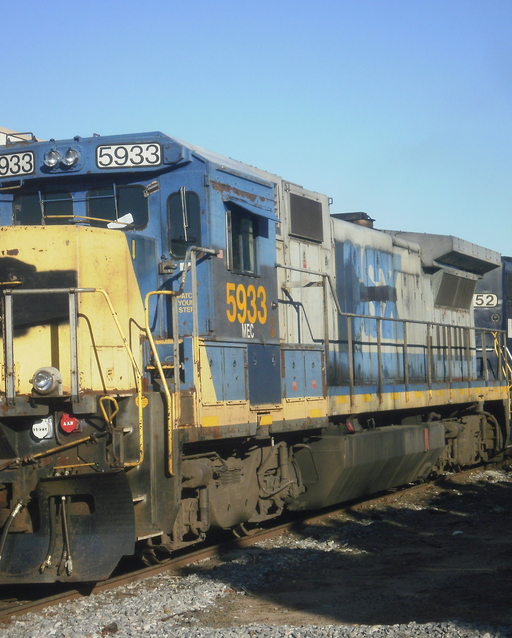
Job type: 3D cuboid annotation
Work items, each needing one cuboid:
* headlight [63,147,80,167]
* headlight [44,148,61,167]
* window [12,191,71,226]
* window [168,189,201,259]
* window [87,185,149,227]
[{"bbox_3d":[-1.938,-1.700,16.597,0.185,0.185,0.110,-2,-3,19],"label":"headlight"},{"bbox_3d":[-2.141,-1.691,16.669,0.185,0.185,0.110,-2,-3,19],"label":"headlight"},{"bbox_3d":[-2.316,-1.137,17.117,0.720,0.470,0.070,-2,-3,19],"label":"window"},{"bbox_3d":[-0.751,-0.979,16.556,0.410,0.740,0.070,-2,-3,19],"label":"window"},{"bbox_3d":[-1.478,-1.163,16.820,0.720,0.485,0.070,-2,-3,19],"label":"window"}]

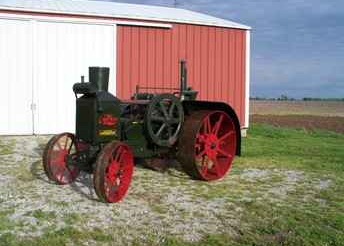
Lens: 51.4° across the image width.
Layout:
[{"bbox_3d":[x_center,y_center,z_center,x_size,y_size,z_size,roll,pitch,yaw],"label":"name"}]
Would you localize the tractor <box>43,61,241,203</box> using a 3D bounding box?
[{"bbox_3d":[-0.483,-0.086,6.724,1.970,2.320,3.470,4,5,45],"label":"tractor"}]

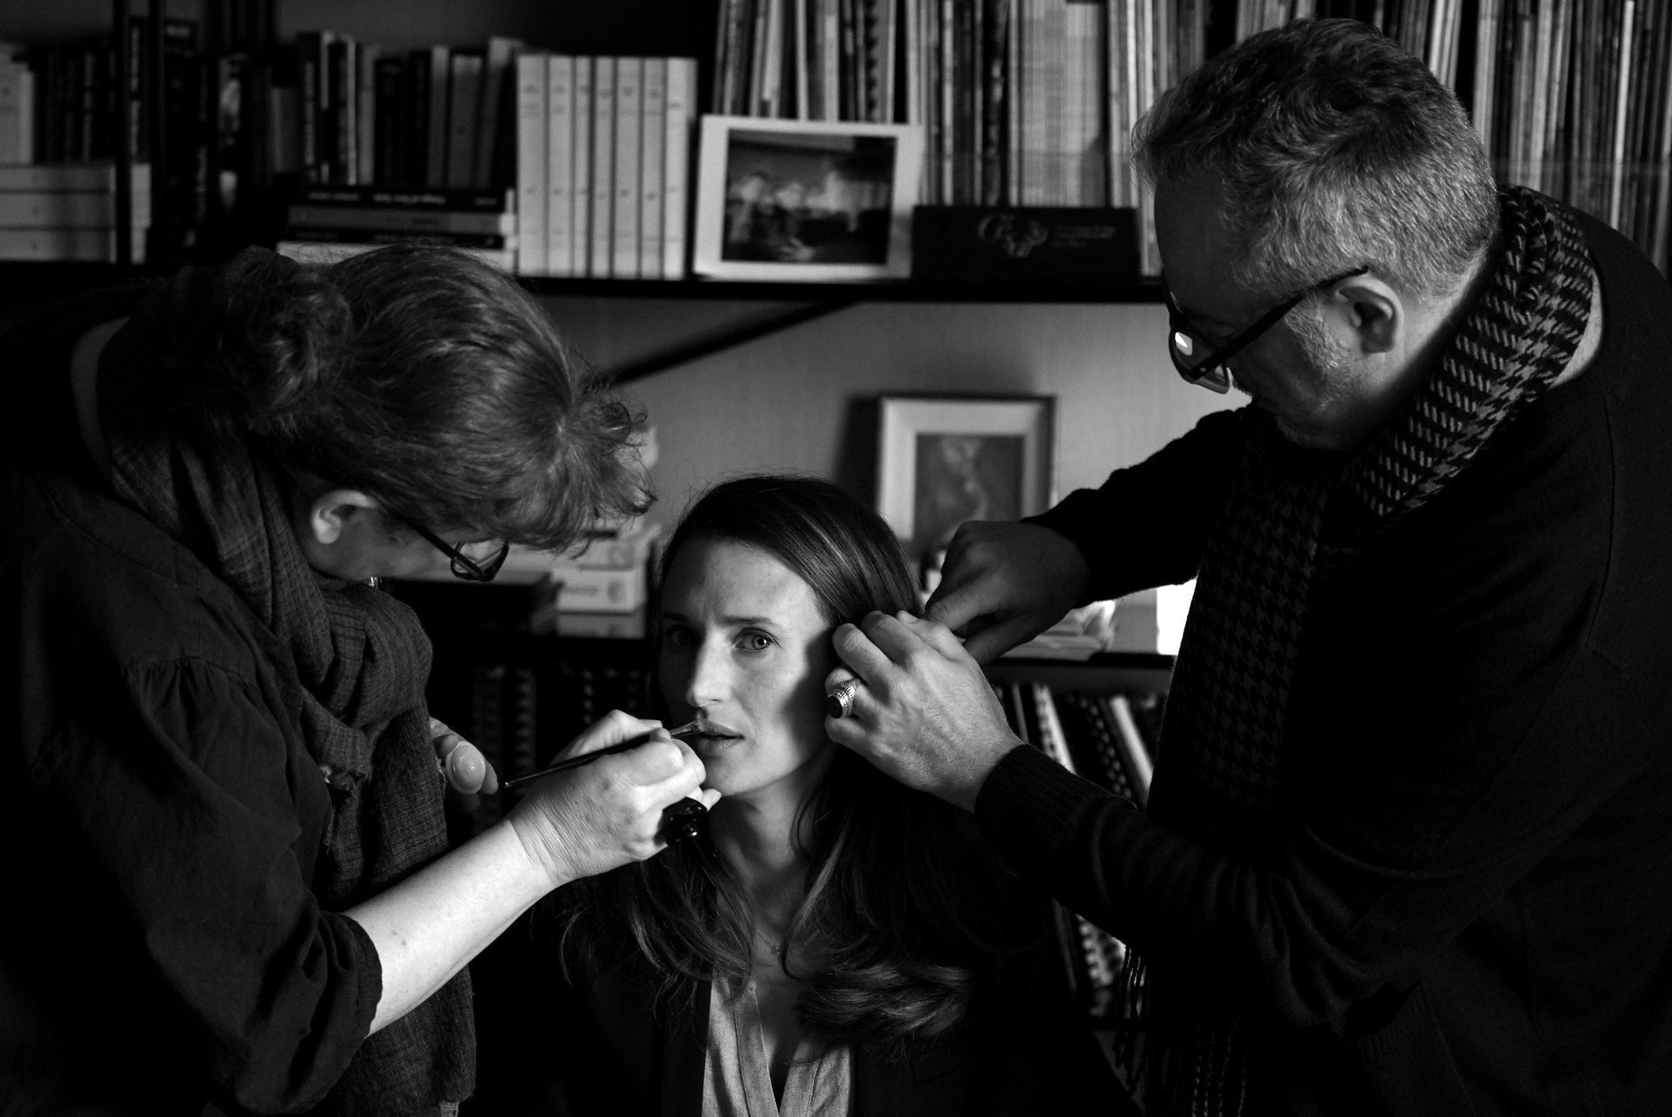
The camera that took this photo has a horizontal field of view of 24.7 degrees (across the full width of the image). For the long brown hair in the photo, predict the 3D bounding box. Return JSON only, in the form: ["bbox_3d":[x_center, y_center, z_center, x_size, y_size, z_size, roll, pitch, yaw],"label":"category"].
[{"bbox_3d":[-0.030,0.146,2.700,0.320,0.412,0.260,2,2,16],"label":"long brown hair"}]

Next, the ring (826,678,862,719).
[{"bbox_3d":[0.006,0.096,2.600,0.013,0.023,0.027,28,37,28],"label":"ring"}]

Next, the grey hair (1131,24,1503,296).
[{"bbox_3d":[0.311,-0.252,2.470,0.205,0.200,0.180,-27,-2,16],"label":"grey hair"}]

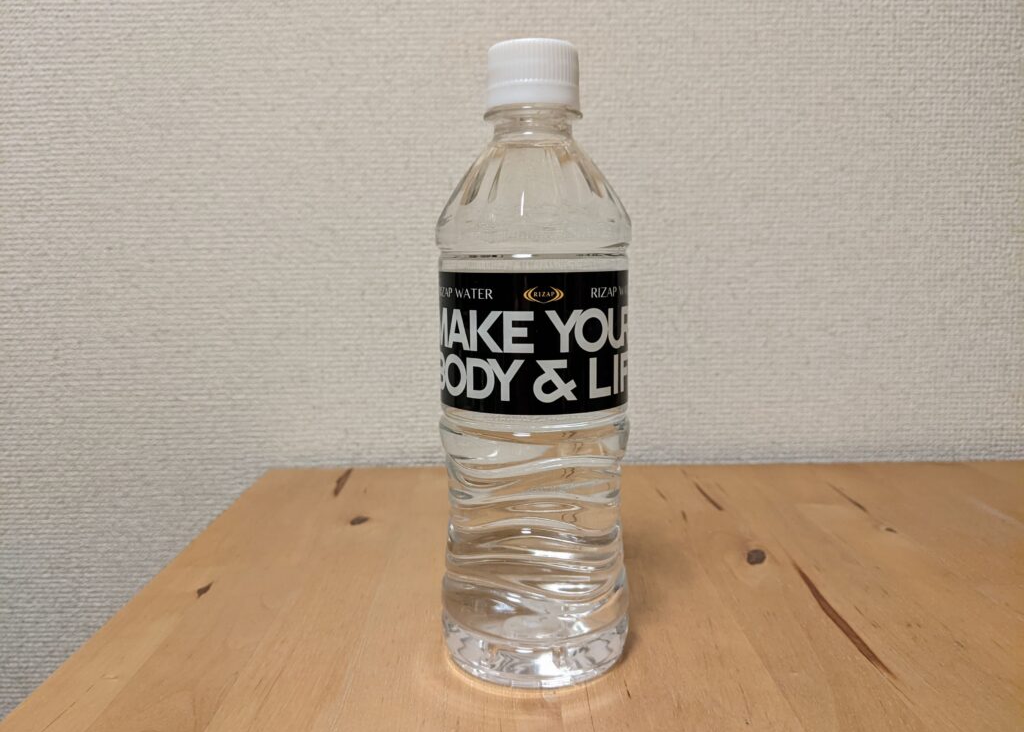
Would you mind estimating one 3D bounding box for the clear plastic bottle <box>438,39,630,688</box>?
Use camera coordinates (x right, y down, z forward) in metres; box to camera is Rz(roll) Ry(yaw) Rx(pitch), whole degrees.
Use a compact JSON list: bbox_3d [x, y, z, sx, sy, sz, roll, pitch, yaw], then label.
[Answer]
[{"bbox_3d":[0.008,-0.001,0.278,0.066,0.210,0.066,-1,8,-4],"label":"clear plastic bottle"}]

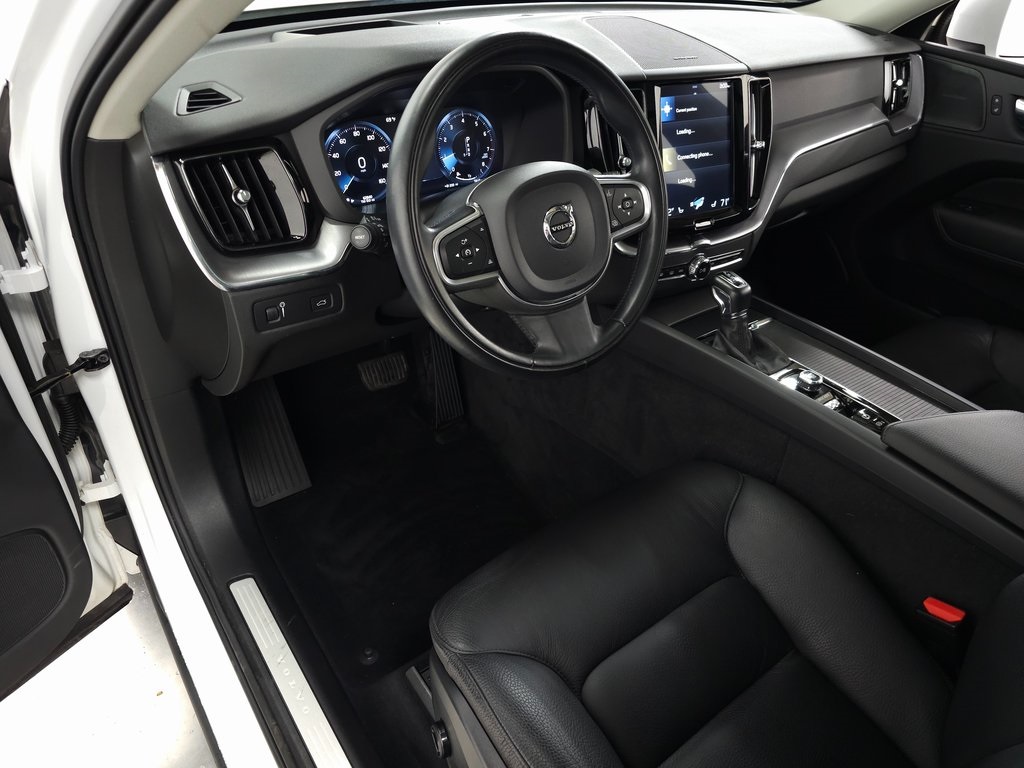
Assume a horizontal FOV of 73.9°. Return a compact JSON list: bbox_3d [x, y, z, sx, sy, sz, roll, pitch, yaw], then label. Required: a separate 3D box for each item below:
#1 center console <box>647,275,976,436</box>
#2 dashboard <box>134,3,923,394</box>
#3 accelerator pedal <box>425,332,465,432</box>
[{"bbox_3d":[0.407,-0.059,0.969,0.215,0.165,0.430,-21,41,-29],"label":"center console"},{"bbox_3d":[0.158,-0.396,1.177,1.460,0.430,0.480,-21,41,-29],"label":"dashboard"},{"bbox_3d":[-0.152,-0.018,1.418,0.065,0.205,0.045,-15,9,-30],"label":"accelerator pedal"}]

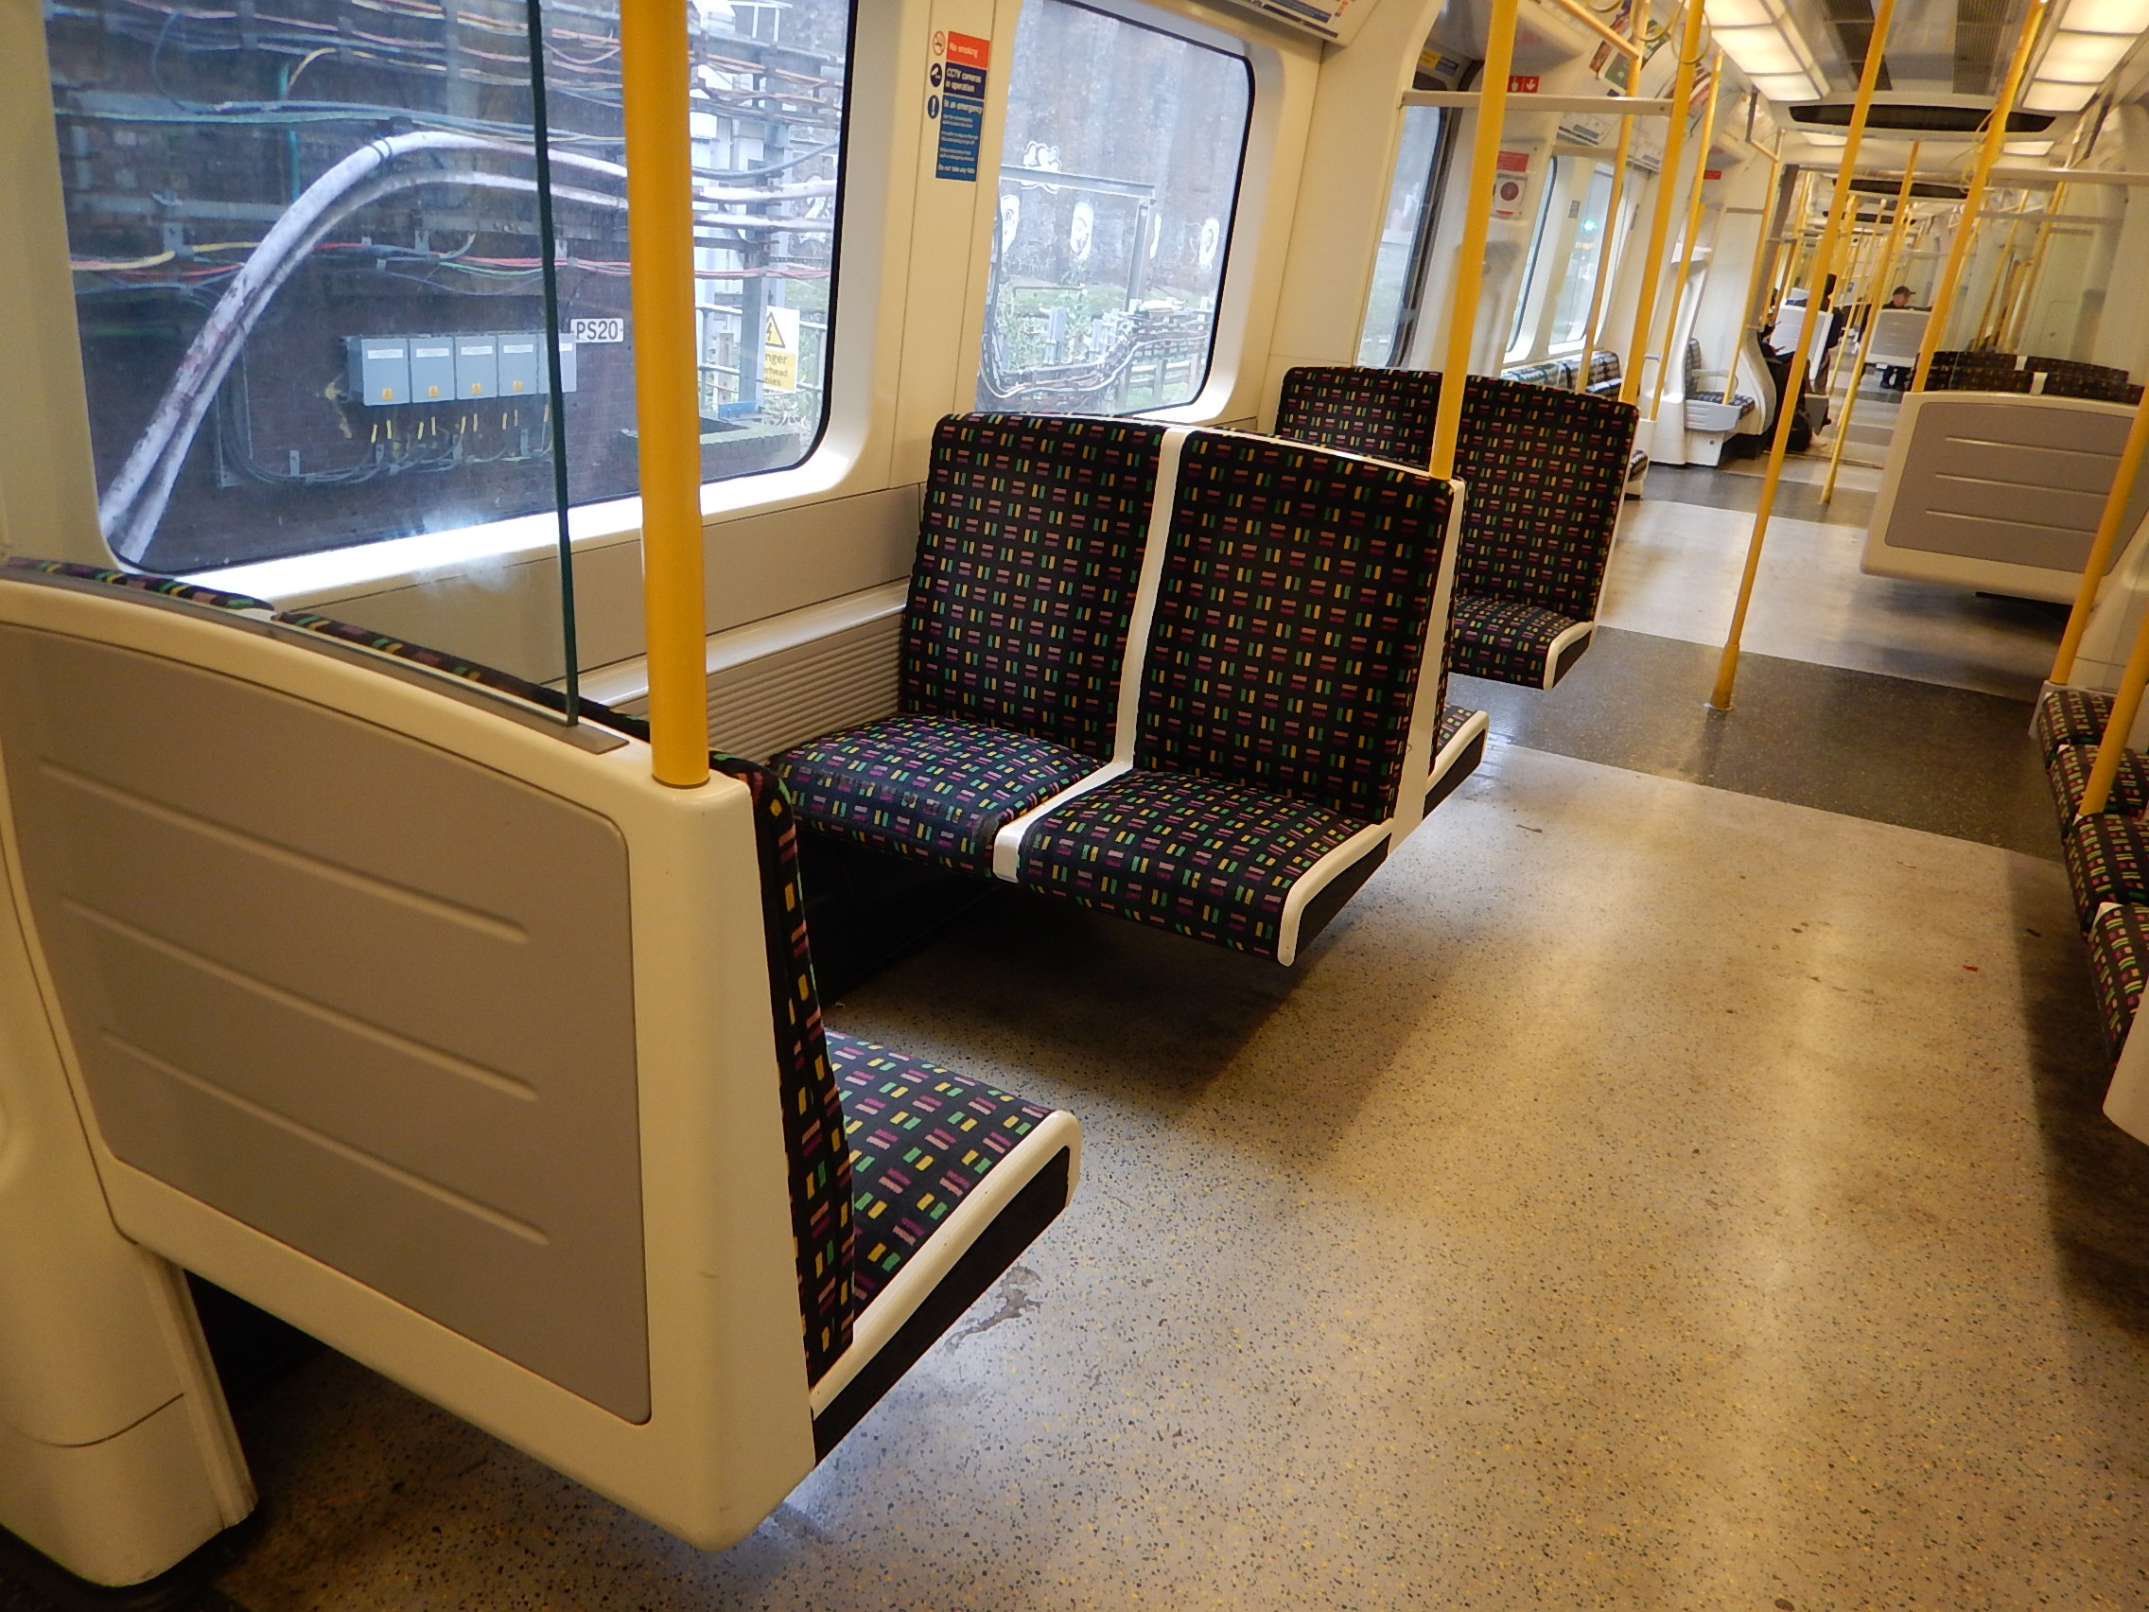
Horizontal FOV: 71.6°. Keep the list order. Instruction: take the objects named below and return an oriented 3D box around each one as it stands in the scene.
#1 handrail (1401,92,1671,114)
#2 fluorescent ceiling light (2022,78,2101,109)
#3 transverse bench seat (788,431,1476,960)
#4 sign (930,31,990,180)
[{"bbox_3d":[1.168,-1.771,3.767,0.690,0.037,0.035,14,24,25],"label":"handrail"},{"bbox_3d":[4.993,-3.601,7.553,0.265,0.060,1.250,14,24,25],"label":"fluorescent ceiling light"},{"bbox_3d":[0.025,-0.269,2.492,1.015,0.650,0.630,14,24,25],"label":"transverse bench seat"},{"bbox_3d":[-0.205,-1.218,2.592,0.008,0.230,0.170,19,26,23],"label":"sign"}]

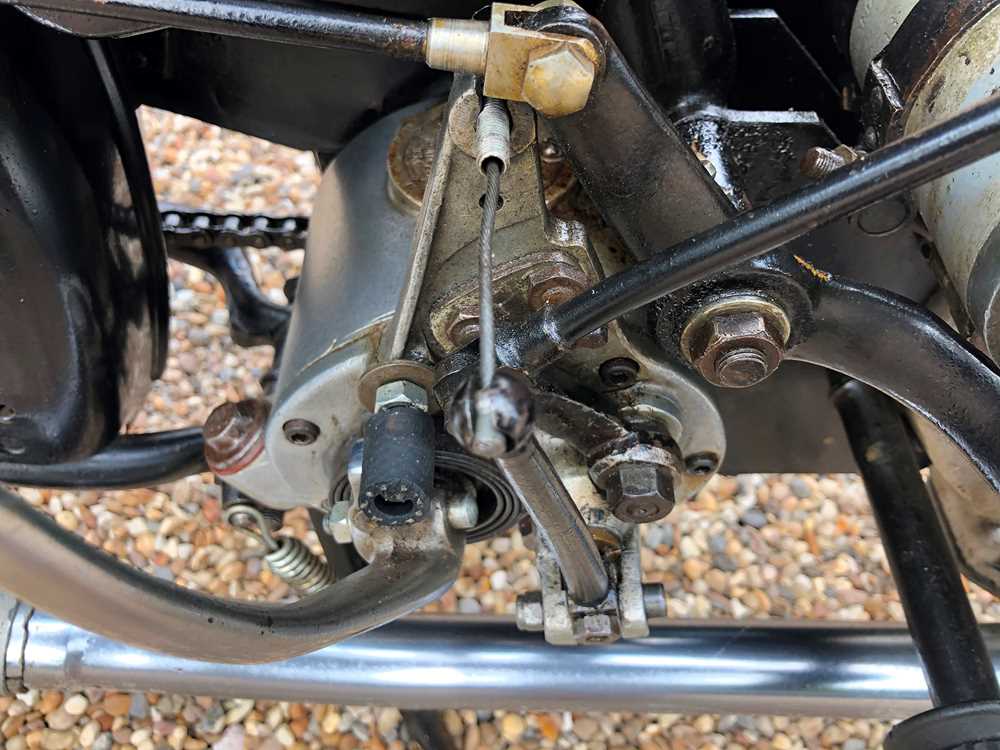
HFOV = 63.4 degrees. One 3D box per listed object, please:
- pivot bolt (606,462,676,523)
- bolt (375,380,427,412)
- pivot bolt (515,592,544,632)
[{"bbox_3d":[0.039,0.033,0.225,0.018,0.016,0.009,0,53,0],"label":"pivot bolt"},{"bbox_3d":[-0.028,0.009,0.226,0.014,0.016,0.005,3,49,-2],"label":"bolt"},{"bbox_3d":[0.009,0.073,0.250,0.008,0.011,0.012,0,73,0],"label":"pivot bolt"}]

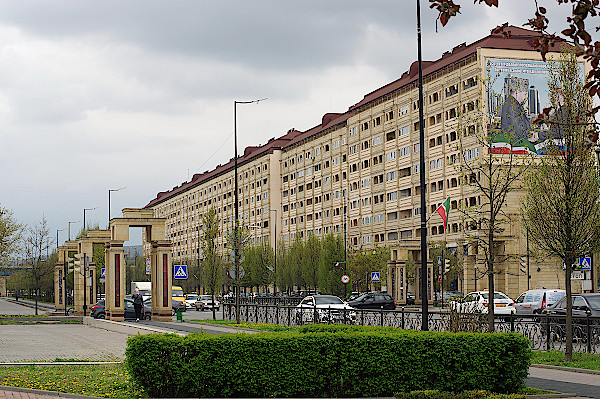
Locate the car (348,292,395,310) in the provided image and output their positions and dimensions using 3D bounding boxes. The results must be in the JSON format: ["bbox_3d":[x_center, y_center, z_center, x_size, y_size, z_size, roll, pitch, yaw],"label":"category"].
[{"bbox_3d":[5.212,7.902,96.000,4.050,1.470,1.700,0,-4,-15],"label":"car"}]

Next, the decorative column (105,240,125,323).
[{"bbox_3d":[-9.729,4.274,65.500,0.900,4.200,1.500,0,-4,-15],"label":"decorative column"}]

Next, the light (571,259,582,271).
[{"bbox_3d":[17.047,4.008,77.000,0.700,0.850,0.400,0,-4,-15],"label":"light"}]

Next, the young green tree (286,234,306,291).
[{"bbox_3d":[-0.420,8.335,150.000,2.700,8.263,2.700,-1,-4,0],"label":"young green tree"}]

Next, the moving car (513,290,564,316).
[{"bbox_3d":[13.026,5.803,68.500,1.760,1.720,4.350,0,-4,-15],"label":"moving car"}]

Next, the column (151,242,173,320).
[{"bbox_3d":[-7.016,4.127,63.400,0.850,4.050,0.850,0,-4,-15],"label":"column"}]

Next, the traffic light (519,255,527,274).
[{"bbox_3d":[14.106,4.112,79.000,0.420,1.100,0.380,0,-4,-15],"label":"traffic light"}]

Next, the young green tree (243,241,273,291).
[{"bbox_3d":[-5.717,9.685,168.000,3.800,8.340,3.800,0,-4,-15],"label":"young green tree"}]

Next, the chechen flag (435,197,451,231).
[{"bbox_3d":[4.450,0.437,39.000,0.500,1.050,0.300,0,-4,-15],"label":"chechen flag"}]

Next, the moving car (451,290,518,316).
[{"bbox_3d":[9.182,5.347,62.709,1.720,1.470,4.350,0,-4,-15],"label":"moving car"}]

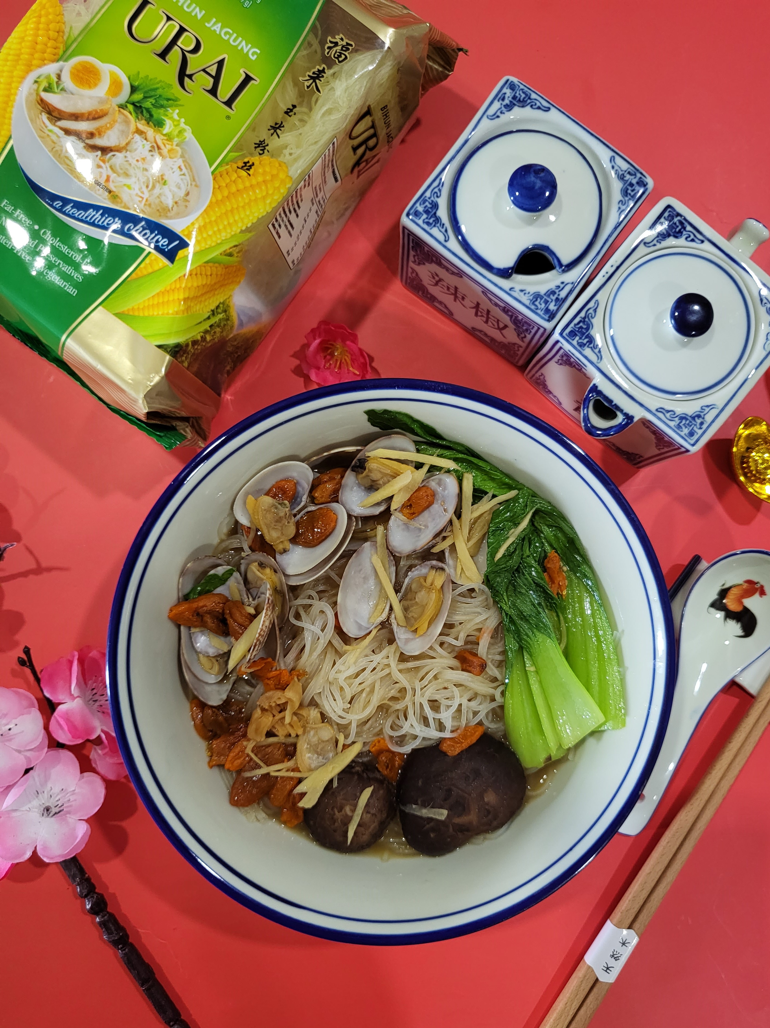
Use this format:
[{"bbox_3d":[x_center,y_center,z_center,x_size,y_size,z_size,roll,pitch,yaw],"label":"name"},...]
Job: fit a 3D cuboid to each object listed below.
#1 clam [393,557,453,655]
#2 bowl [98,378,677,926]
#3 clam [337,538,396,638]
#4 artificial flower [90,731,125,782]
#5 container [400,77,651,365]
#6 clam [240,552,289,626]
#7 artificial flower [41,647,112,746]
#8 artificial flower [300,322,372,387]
[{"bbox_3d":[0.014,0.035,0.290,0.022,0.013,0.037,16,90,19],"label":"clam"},{"bbox_3d":[0.003,0.053,0.308,0.201,0.070,0.201,0,89,1],"label":"bowl"},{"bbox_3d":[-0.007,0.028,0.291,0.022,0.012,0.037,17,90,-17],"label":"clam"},{"bbox_3d":[-0.114,0.102,0.324,0.027,0.019,0.026,0,100,-15],"label":"artificial flower"},{"bbox_3d":[0.051,-0.110,0.299,0.066,0.090,0.063,36,90,1],"label":"container"},{"bbox_3d":[-0.045,0.029,0.290,0.020,0.014,0.031,-16,89,21],"label":"clam"},{"bbox_3d":[-0.120,0.075,0.315,0.038,0.019,0.038,0,84,-13],"label":"artificial flower"},{"bbox_3d":[-0.021,-0.069,0.333,0.030,0.018,0.030,0,95,1],"label":"artificial flower"}]

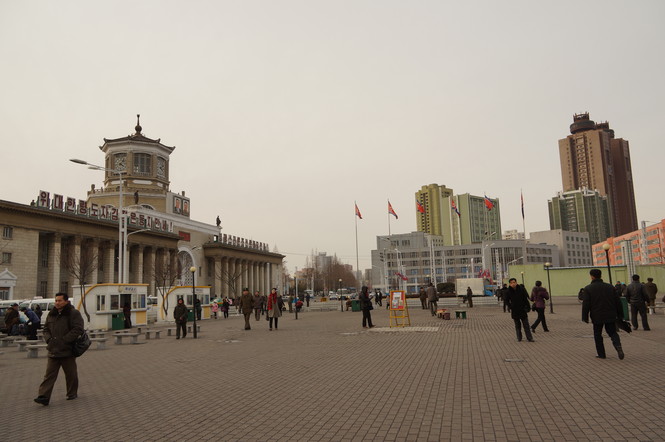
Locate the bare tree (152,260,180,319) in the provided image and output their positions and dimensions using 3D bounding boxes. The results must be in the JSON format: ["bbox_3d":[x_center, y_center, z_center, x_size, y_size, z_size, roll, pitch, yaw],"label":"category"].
[{"bbox_3d":[-9.833,4.159,29.600,1.650,3.750,1.650,1,-8,-18],"label":"bare tree"}]

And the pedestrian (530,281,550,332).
[{"bbox_3d":[6.805,2.814,16.300,0.450,1.670,0.520,5,-10,-42],"label":"pedestrian"}]

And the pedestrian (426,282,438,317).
[{"bbox_3d":[5.310,4.186,26.400,0.580,1.700,0.450,-3,-8,5],"label":"pedestrian"}]

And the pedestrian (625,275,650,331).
[{"bbox_3d":[9.327,2.496,15.200,0.600,1.690,0.400,-6,-9,22],"label":"pedestrian"}]

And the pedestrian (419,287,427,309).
[{"bbox_3d":[6.881,5.817,37.413,0.520,1.630,0.380,-2,-8,-3],"label":"pedestrian"}]

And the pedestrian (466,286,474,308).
[{"bbox_3d":[10.559,5.842,38.109,0.500,1.570,0.380,3,-9,-30],"label":"pedestrian"}]

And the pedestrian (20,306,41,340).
[{"bbox_3d":[-12.354,4.197,20.400,0.720,1.360,0.480,-4,-8,14],"label":"pedestrian"}]

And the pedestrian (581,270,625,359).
[{"bbox_3d":[5.423,1.855,10.021,0.620,1.750,0.520,-3,-8,5],"label":"pedestrian"}]

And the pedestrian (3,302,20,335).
[{"bbox_3d":[-14.612,4.526,22.705,0.650,1.510,0.550,0,-8,-15],"label":"pedestrian"}]

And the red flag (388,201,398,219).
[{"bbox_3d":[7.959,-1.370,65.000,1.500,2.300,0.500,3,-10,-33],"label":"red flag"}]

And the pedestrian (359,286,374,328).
[{"bbox_3d":[1.382,3.543,20.516,0.500,1.680,0.500,-1,-8,-9],"label":"pedestrian"}]

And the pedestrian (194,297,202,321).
[{"bbox_3d":[-10.167,6.753,37.800,0.480,1.600,0.500,-8,-10,36],"label":"pedestrian"}]

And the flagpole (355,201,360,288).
[{"bbox_3d":[4.062,4.767,83.153,0.300,16.640,0.300,-2,-8,0],"label":"flagpole"}]

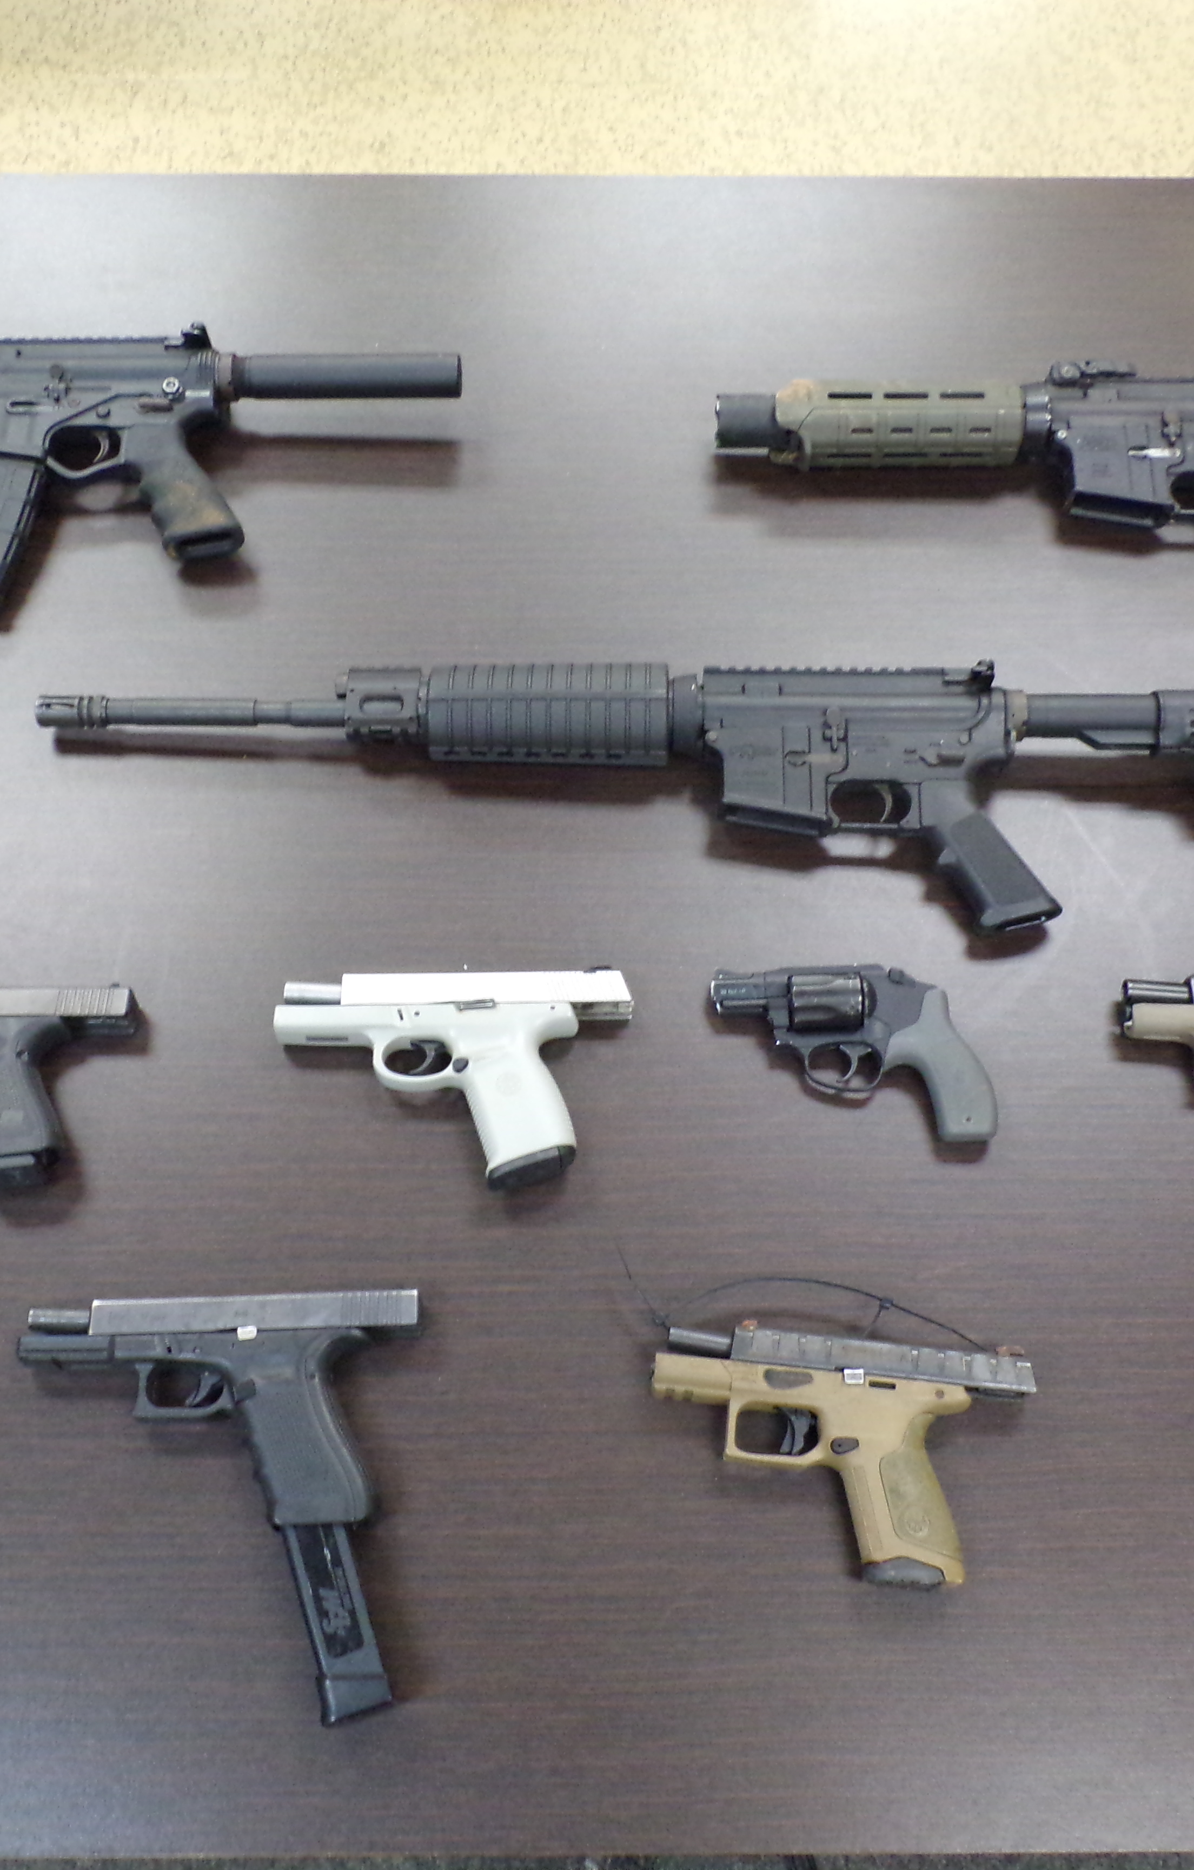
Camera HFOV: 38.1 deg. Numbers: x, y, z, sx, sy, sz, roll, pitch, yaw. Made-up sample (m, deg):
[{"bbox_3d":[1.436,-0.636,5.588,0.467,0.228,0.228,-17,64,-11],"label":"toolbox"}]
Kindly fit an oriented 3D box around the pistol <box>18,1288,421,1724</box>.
[{"bbox_3d":[-0.211,0.314,0.952,0.227,0.032,0.225,-2,65,-1],"label":"pistol"}]

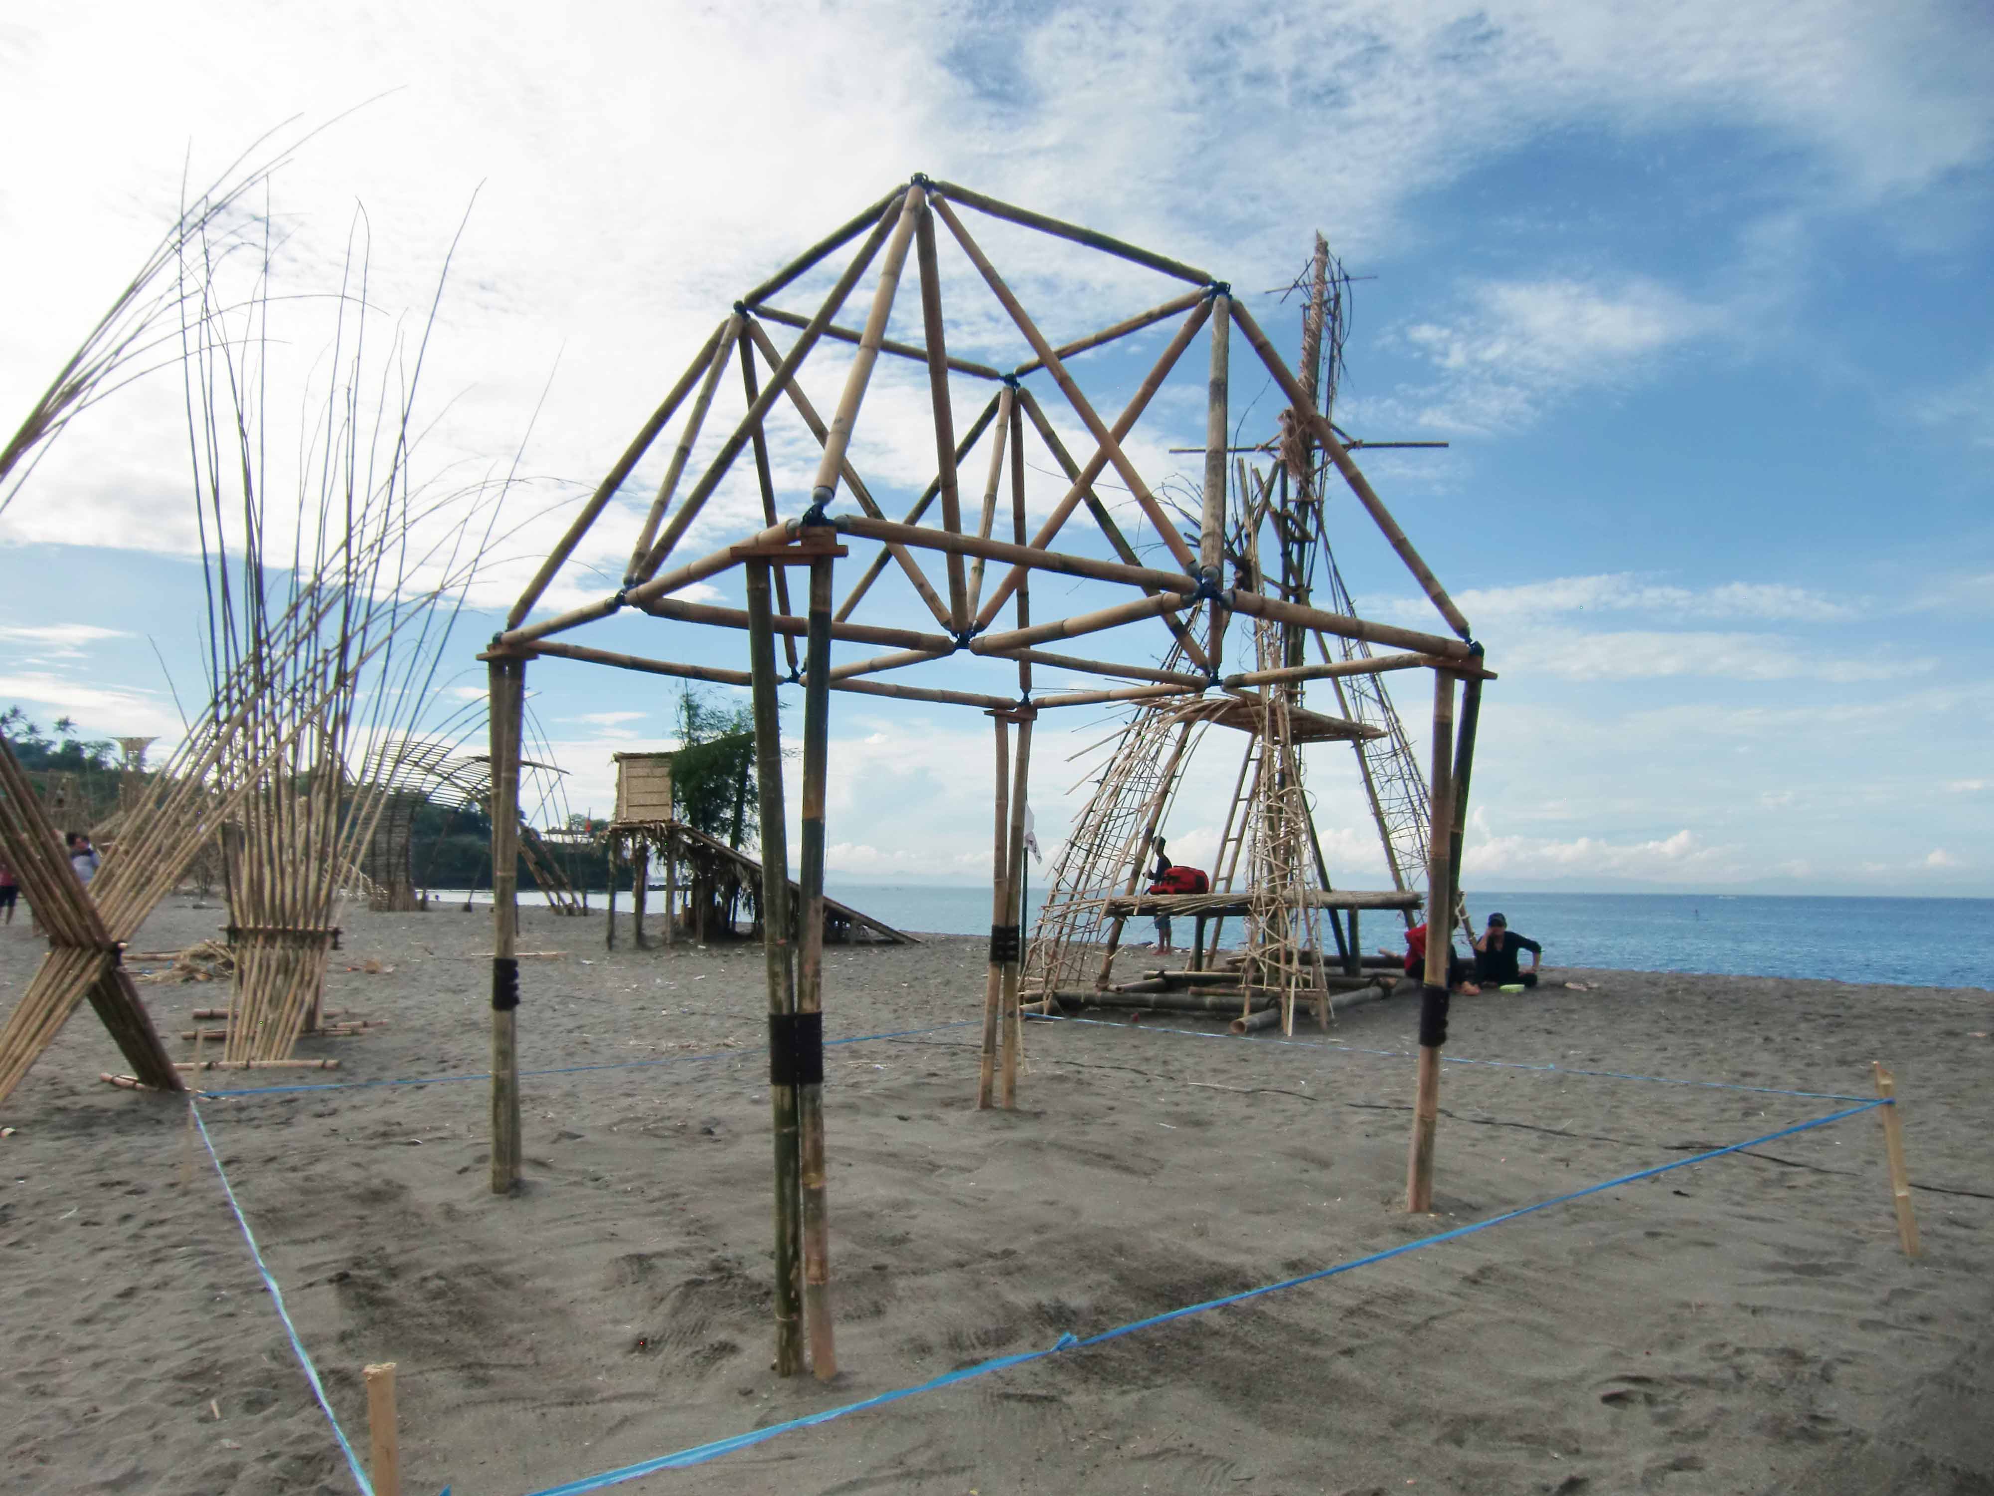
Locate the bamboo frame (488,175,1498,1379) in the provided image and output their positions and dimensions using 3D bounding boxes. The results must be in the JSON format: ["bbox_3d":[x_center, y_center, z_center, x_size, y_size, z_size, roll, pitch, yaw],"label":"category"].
[{"bbox_3d":[-0.178,-0.069,6.476,3.450,4.300,3.450,5,-7,-36],"label":"bamboo frame"}]

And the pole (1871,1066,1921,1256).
[{"bbox_3d":[3.297,1.509,5.070,0.065,0.695,0.045,-7,-6,11],"label":"pole"}]

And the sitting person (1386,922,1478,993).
[{"bbox_3d":[4.715,2.232,14.839,0.850,0.775,0.600,-3,-7,33],"label":"sitting person"}]

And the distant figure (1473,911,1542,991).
[{"bbox_3d":[5.502,2.189,14.940,0.720,0.797,0.650,-1,-6,11],"label":"distant figure"}]

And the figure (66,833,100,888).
[{"bbox_3d":[-13.225,2.034,19.919,0.500,1.620,0.350,2,-6,-17],"label":"figure"}]

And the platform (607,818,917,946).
[{"bbox_3d":[-3.371,1.942,20.190,4.440,1.829,1.600,2,-6,-16],"label":"platform"}]

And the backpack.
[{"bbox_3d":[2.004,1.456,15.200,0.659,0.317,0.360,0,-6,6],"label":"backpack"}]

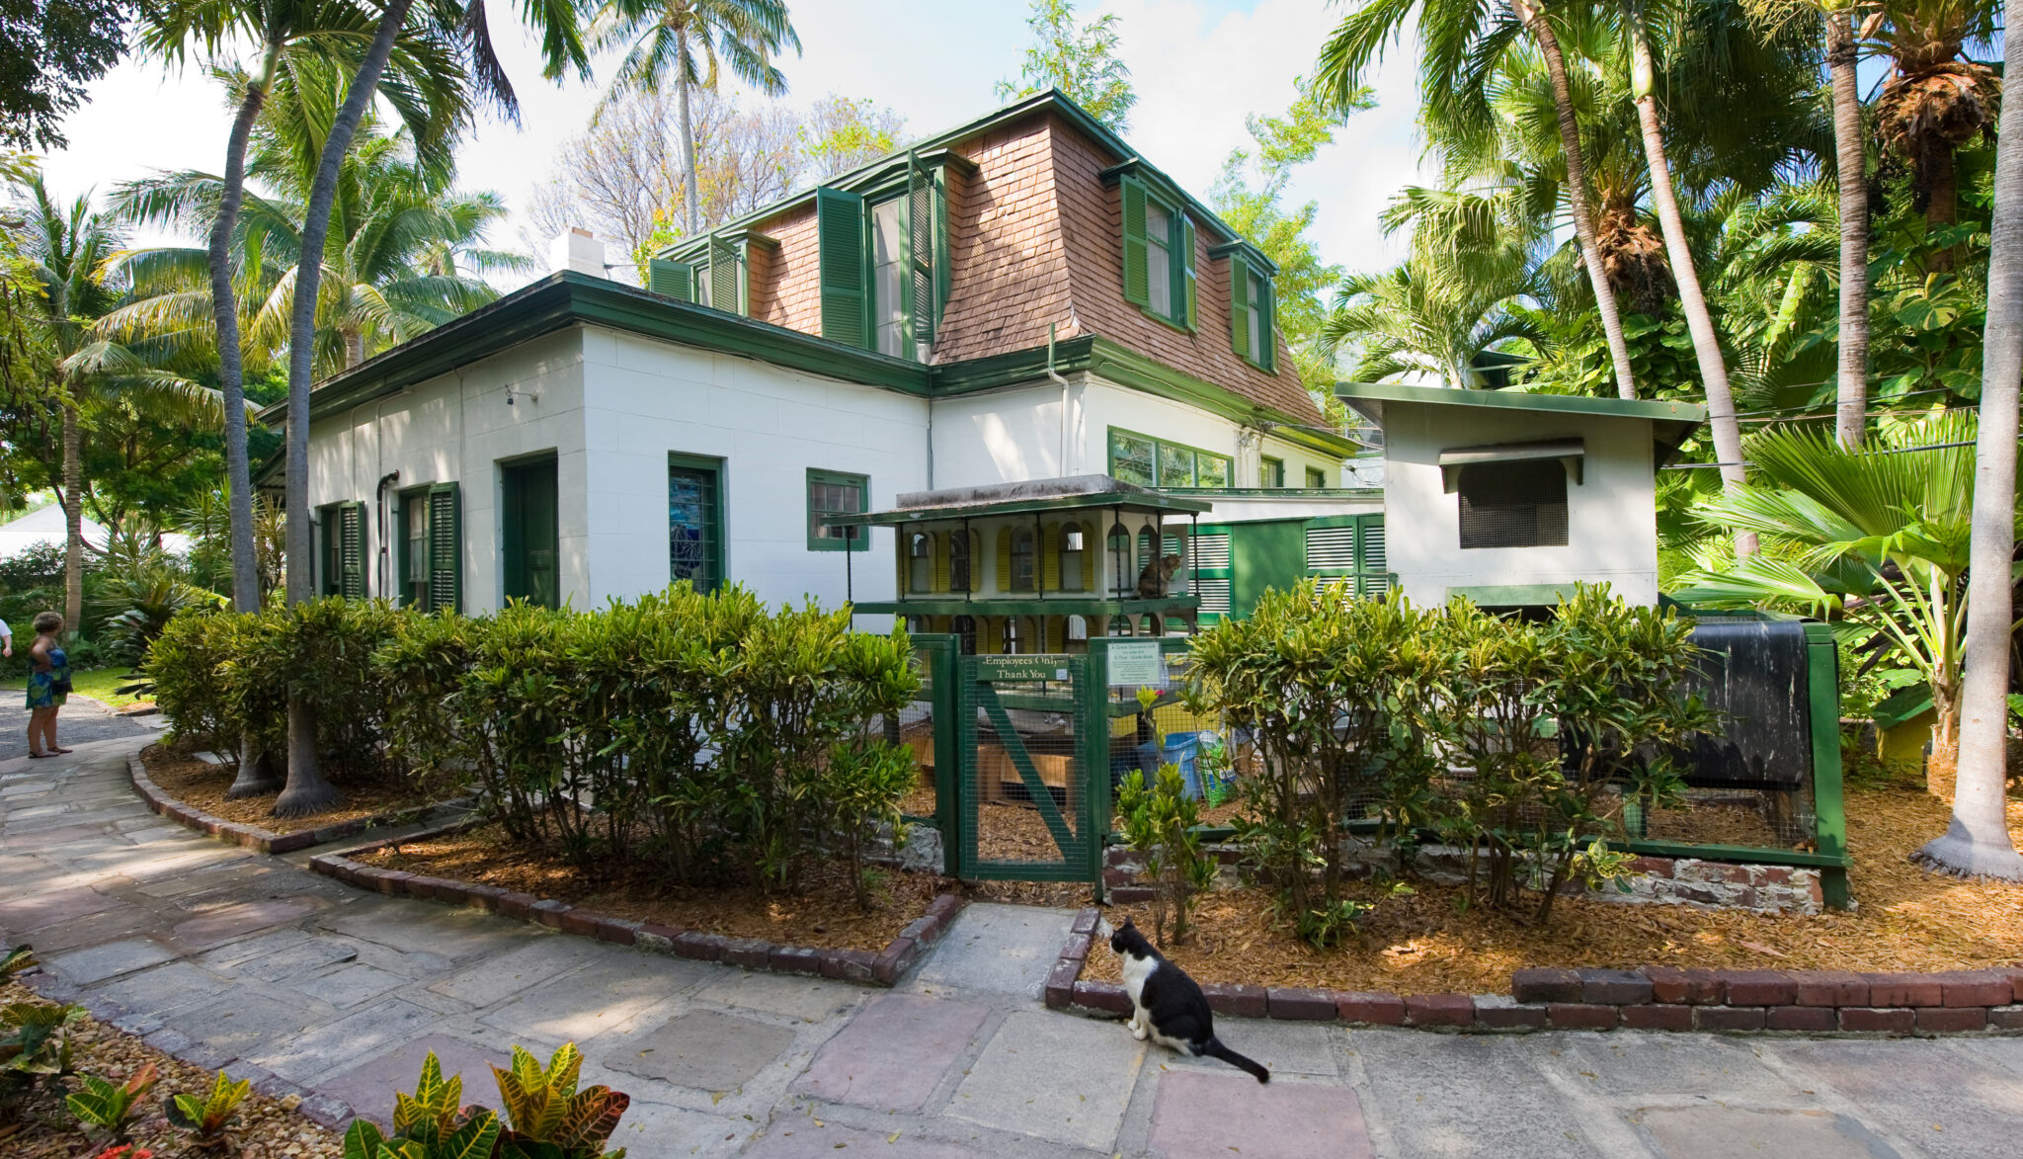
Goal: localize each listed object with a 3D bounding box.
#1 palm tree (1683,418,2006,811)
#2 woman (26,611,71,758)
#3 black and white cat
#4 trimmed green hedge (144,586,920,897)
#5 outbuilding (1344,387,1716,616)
[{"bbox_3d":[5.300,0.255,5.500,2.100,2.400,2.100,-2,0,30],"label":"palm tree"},{"bbox_3d":[-10.500,1.106,9.800,0.460,1.570,0.340,-2,0,38],"label":"woman"},{"bbox_3d":[0.565,1.330,2.930,0.490,0.410,0.200,-2,0,35],"label":"black and white cat"},{"bbox_3d":[-4.750,0.973,7.150,9.400,1.550,1.300,-2,0,33],"label":"trimmed green hedge"},{"bbox_3d":[4.310,-0.007,7.638,2.350,3.050,2.200,-2,0,31],"label":"outbuilding"}]

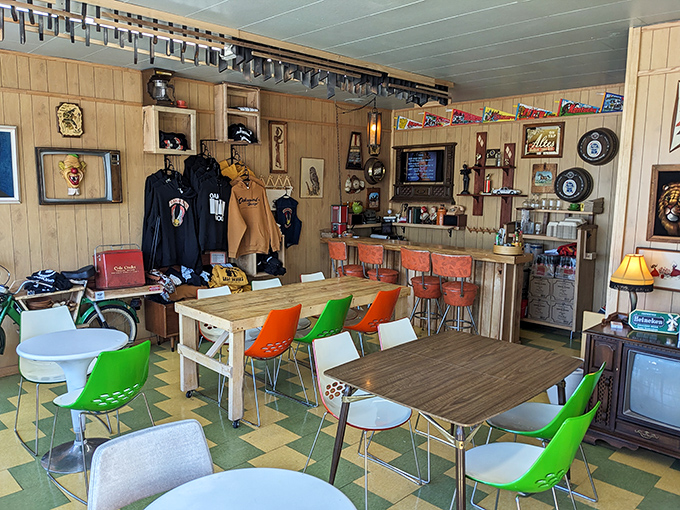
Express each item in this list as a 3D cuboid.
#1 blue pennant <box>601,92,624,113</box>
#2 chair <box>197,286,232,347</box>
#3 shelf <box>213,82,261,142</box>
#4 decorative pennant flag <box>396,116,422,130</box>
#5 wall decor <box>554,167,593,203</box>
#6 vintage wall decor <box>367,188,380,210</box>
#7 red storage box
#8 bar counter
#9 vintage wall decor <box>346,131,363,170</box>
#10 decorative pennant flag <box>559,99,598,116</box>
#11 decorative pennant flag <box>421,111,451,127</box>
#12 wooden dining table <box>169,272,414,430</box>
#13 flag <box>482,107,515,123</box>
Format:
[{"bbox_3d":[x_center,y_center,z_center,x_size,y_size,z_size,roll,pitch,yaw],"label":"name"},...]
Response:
[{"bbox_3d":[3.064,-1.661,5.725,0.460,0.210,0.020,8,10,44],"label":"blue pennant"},{"bbox_3d":[-0.925,0.707,4.415,0.540,0.810,0.470,8,10,44],"label":"chair"},{"bbox_3d":[-1.134,-1.565,5.946,0.485,0.613,0.190,-7,11,-44],"label":"shelf"},{"bbox_3d":[1.027,-1.942,7.747,0.020,0.201,0.480,-7,11,-44],"label":"decorative pennant flag"},{"bbox_3d":[2.700,-0.800,6.121,0.400,0.400,0.130,8,10,44],"label":"wall decor"},{"bbox_3d":[0.495,-0.818,7.875,0.025,0.325,0.295,8,10,44],"label":"vintage wall decor"},{"bbox_3d":[-2.112,0.125,5.080,0.362,0.406,0.260,-7,1,-44],"label":"red storage box"},{"bbox_3d":[0.881,0.365,6.421,2.830,1.000,0.420,8,10,44],"label":"bar counter"},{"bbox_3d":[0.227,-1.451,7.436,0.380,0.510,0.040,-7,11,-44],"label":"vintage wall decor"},{"bbox_3d":[2.727,-1.693,6.047,0.020,0.192,0.475,-7,11,-44],"label":"decorative pennant flag"},{"bbox_3d":[1.334,-1.866,7.269,0.020,0.221,0.490,-7,11,-44],"label":"decorative pennant flag"},{"bbox_3d":[-0.330,0.732,4.665,1.909,0.772,0.790,-6,11,-42],"label":"wooden dining table"},{"bbox_3d":[2.035,-1.792,6.740,0.020,0.196,0.455,-7,11,-44],"label":"flag"}]

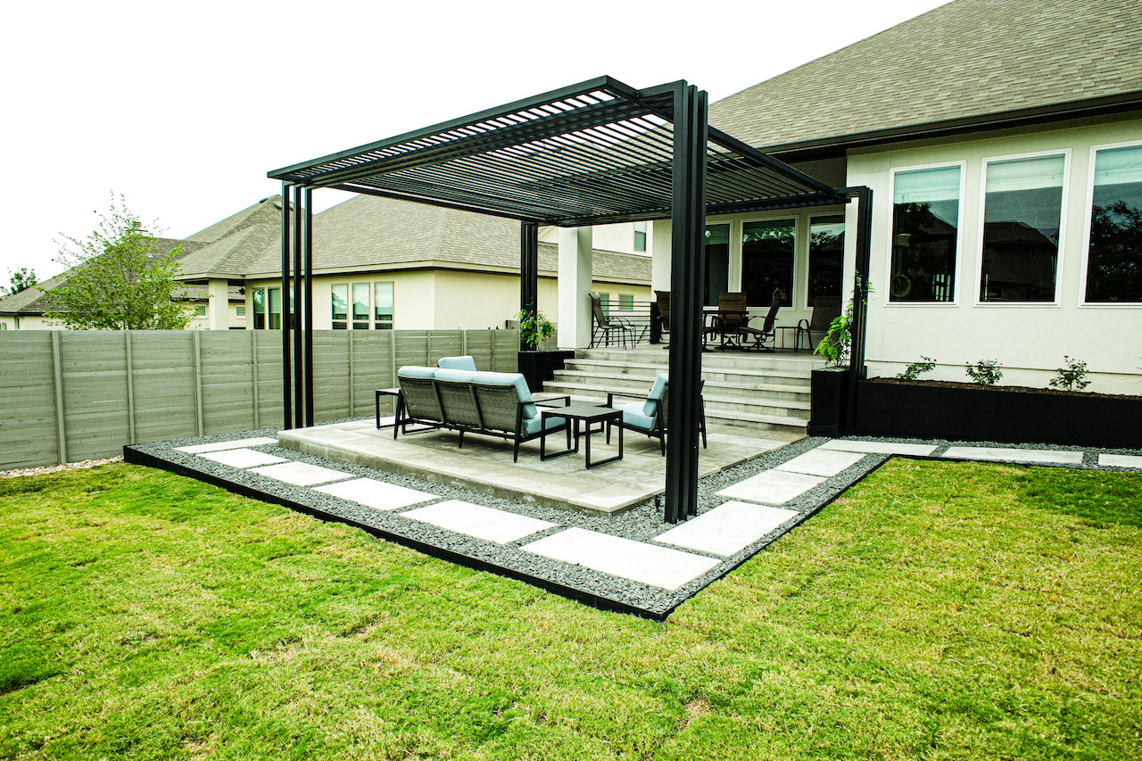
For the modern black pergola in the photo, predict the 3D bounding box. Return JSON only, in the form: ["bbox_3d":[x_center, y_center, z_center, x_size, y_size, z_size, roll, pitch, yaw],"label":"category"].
[{"bbox_3d":[0.081,-0.850,8.738,5.864,3.370,5.638,5,6,39],"label":"modern black pergola"}]

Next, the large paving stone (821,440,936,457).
[{"bbox_3d":[3.643,0.827,7.937,1.220,0.060,0.610,4,6,38],"label":"large paving stone"}]

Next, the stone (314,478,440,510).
[{"bbox_3d":[-1.837,1.085,6.258,1.220,0.060,0.610,5,6,39],"label":"stone"}]

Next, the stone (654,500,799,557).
[{"bbox_3d":[1.204,1.131,5.055,0.610,0.060,1.220,5,6,40],"label":"stone"}]

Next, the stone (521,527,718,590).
[{"bbox_3d":[0.309,1.188,4.424,1.220,0.060,0.610,5,6,39],"label":"stone"}]

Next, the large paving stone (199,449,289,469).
[{"bbox_3d":[-4.014,0.979,8.171,1.220,0.060,0.610,5,6,39],"label":"large paving stone"}]

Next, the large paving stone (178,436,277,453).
[{"bbox_3d":[-4.629,0.913,9.097,0.610,0.060,1.220,5,6,39],"label":"large paving stone"}]

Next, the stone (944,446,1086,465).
[{"bbox_3d":[4.674,0.820,7.082,1.220,0.060,0.610,5,6,39],"label":"stone"}]

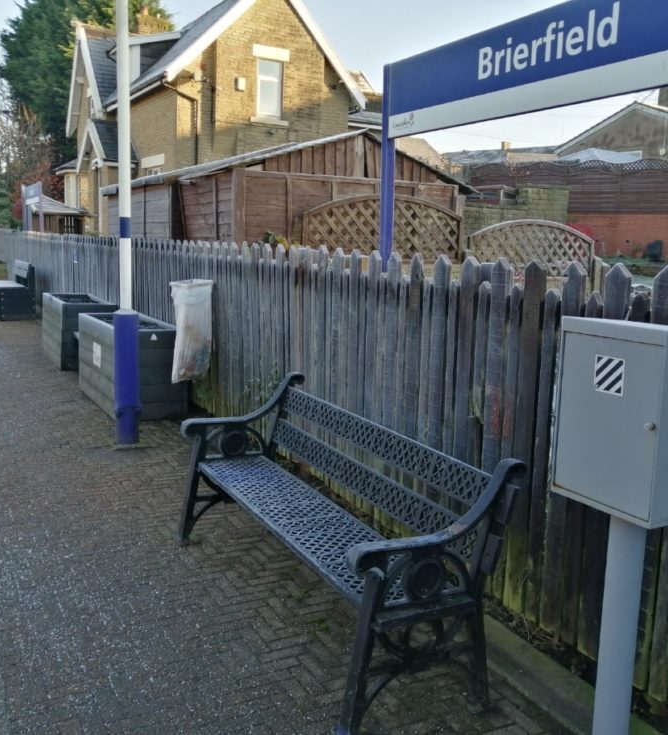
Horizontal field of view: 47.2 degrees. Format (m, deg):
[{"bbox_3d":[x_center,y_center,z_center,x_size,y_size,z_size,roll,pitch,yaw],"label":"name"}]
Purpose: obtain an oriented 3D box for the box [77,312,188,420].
[{"bbox_3d":[-1.861,-0.052,6.964,0.570,0.745,1.630,-4,11,-28],"label":"box"}]

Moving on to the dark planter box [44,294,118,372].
[{"bbox_3d":[-3.108,-0.474,9.285,0.585,0.735,1.540,-4,11,-28],"label":"dark planter box"}]

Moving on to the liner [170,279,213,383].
[{"bbox_3d":[-1.127,-0.293,6.048,0.310,0.800,0.310,-4,11,-28],"label":"liner"}]

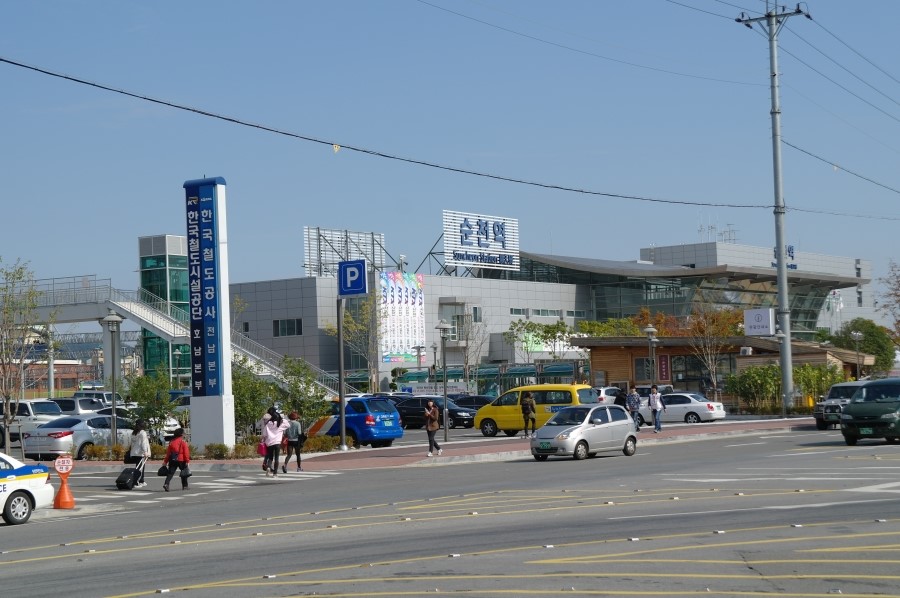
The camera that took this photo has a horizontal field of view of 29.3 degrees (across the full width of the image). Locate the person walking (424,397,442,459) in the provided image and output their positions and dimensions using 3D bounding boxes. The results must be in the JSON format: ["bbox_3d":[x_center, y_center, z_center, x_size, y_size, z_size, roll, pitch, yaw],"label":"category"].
[{"bbox_3d":[-0.461,3.735,49.700,0.460,1.630,0.460,-4,-4,37],"label":"person walking"}]

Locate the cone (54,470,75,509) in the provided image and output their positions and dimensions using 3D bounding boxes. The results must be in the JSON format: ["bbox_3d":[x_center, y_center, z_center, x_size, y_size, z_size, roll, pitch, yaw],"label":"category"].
[{"bbox_3d":[-7.920,3.924,35.400,0.430,0.800,0.430,-2,-3,0],"label":"cone"}]

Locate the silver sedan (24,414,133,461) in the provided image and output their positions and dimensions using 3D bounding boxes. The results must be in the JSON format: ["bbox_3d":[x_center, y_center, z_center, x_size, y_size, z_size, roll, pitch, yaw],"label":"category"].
[{"bbox_3d":[-12.006,4.627,57.753,1.840,1.460,4.840,-4,-4,31],"label":"silver sedan"}]

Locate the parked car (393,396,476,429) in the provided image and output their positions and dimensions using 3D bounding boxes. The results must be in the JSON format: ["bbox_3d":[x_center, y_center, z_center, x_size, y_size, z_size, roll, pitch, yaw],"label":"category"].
[{"bbox_3d":[-0.641,5.967,90.409,4.750,1.680,1.840,-4,-4,32],"label":"parked car"}]

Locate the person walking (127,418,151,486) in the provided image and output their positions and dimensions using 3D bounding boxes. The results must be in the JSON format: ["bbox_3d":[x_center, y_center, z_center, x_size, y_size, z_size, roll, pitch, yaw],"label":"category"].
[{"bbox_3d":[-7.310,3.638,40.500,0.480,1.630,0.480,-5,-4,43],"label":"person walking"}]

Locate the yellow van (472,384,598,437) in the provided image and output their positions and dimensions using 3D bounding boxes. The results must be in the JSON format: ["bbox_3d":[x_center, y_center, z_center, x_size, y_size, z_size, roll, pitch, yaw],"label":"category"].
[{"bbox_3d":[3.170,4.180,64.700,4.850,1.940,1.820,-4,-4,34],"label":"yellow van"}]

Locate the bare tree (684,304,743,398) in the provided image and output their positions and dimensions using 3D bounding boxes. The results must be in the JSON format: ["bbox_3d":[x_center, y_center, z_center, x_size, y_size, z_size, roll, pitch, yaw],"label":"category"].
[{"bbox_3d":[14.742,3.294,96.938,3.200,6.100,3.100,-3,-3,8],"label":"bare tree"}]

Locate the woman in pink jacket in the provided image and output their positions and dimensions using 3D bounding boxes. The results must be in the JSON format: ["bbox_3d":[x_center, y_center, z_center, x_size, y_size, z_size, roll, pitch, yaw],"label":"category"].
[{"bbox_3d":[-4.081,3.344,40.300,0.600,1.660,0.500,-4,-3,25],"label":"woman in pink jacket"}]

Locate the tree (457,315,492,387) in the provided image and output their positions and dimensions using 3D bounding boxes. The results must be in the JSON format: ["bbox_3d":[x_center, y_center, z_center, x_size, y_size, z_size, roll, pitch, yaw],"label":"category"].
[{"bbox_3d":[1.594,4.254,115.942,2.150,6.500,2.100,-2,-3,1],"label":"tree"}]

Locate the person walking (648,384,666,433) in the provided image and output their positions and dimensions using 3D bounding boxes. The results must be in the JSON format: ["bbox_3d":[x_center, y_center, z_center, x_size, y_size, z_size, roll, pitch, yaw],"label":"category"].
[{"bbox_3d":[7.747,4.129,64.654,0.600,1.760,0.420,-3,-3,20],"label":"person walking"}]

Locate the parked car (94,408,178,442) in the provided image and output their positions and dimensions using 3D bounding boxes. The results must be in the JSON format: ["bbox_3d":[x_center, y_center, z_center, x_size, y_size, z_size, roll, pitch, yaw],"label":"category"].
[{"bbox_3d":[-12.431,5.191,68.696,4.500,1.620,1.820,-4,-4,32],"label":"parked car"}]

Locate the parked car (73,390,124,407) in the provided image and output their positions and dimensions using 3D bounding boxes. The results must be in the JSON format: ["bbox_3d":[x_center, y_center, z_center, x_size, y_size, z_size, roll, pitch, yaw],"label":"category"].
[{"bbox_3d":[-21.054,6.520,105.000,4.500,1.830,1.750,-5,-4,38],"label":"parked car"}]

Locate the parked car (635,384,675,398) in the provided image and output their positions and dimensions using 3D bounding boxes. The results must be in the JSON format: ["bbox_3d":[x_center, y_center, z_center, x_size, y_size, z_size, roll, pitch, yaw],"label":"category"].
[{"bbox_3d":[11.347,5.860,99.000,1.800,1.800,4.500,-4,-4,36],"label":"parked car"}]

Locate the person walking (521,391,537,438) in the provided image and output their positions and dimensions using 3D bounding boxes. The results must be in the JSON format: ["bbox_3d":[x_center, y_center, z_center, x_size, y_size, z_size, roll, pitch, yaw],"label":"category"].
[{"bbox_3d":[2.879,4.239,62.800,0.500,1.660,0.450,-4,-3,23],"label":"person walking"}]

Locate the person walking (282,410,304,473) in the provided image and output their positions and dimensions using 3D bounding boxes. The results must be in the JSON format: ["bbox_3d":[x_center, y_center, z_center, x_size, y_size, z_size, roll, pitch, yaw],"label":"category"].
[{"bbox_3d":[-4.169,3.762,45.469,0.520,1.640,0.460,-4,-4,30],"label":"person walking"}]

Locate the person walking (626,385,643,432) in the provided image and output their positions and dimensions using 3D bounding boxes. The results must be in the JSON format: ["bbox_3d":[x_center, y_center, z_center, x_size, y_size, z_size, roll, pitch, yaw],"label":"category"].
[{"bbox_3d":[6.941,4.131,65.000,0.500,1.750,0.400,-3,-3,12],"label":"person walking"}]

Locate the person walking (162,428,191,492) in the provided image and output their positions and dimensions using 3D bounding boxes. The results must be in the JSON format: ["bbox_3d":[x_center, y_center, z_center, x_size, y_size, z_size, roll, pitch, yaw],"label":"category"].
[{"bbox_3d":[-6.508,3.777,40.866,0.600,1.520,0.520,-4,-4,30],"label":"person walking"}]

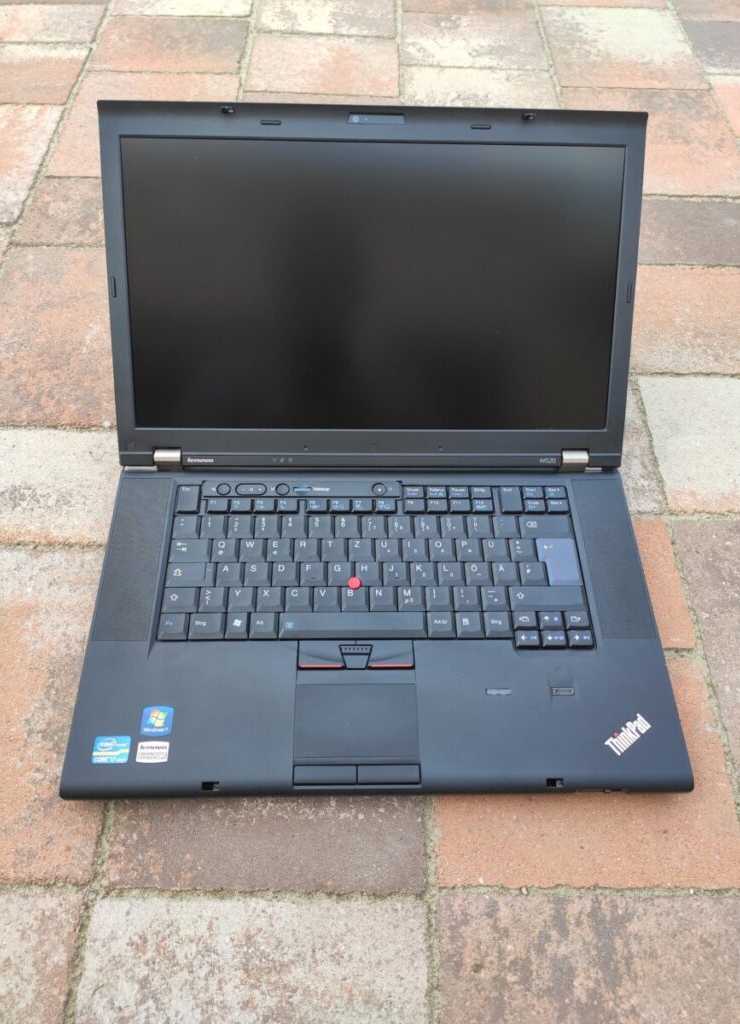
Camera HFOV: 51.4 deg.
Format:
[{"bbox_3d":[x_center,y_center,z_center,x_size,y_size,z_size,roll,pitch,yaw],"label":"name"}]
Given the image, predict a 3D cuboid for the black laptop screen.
[{"bbox_3d":[0.004,-0.157,0.548,0.346,0.196,0.006,0,12,-2],"label":"black laptop screen"}]

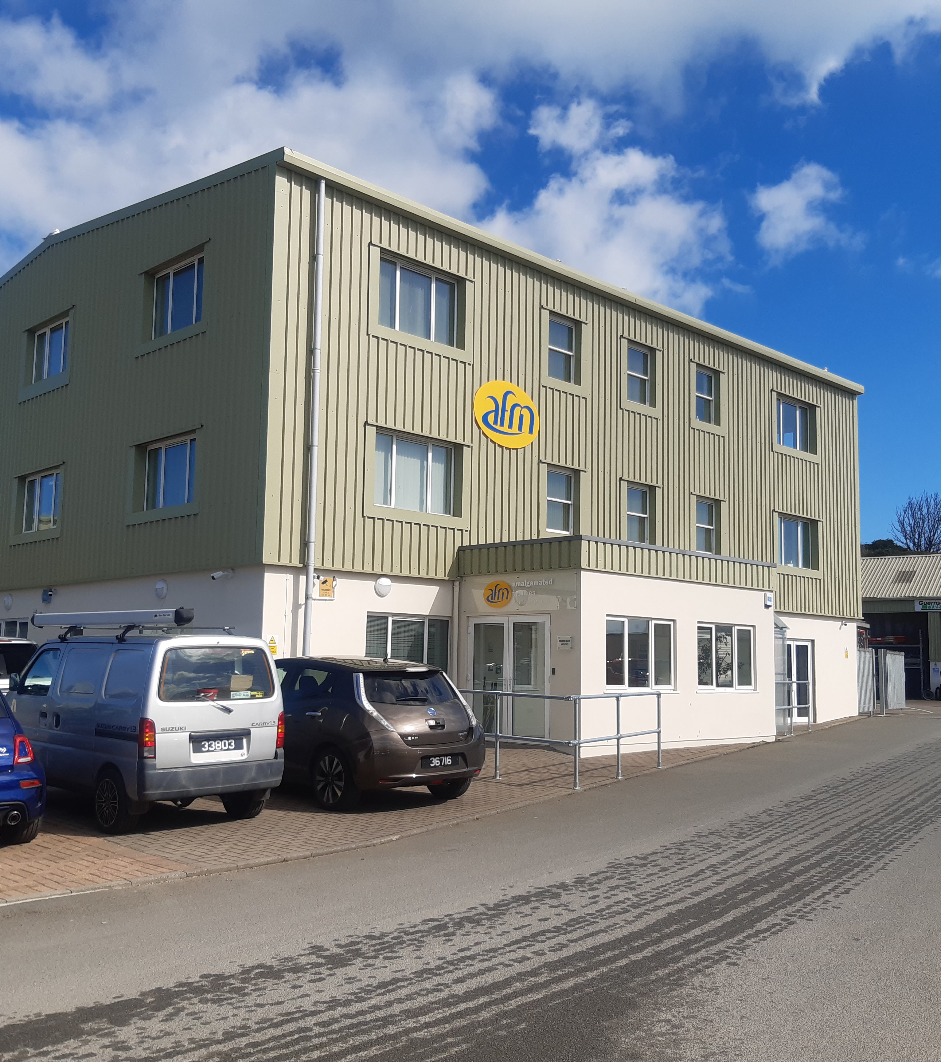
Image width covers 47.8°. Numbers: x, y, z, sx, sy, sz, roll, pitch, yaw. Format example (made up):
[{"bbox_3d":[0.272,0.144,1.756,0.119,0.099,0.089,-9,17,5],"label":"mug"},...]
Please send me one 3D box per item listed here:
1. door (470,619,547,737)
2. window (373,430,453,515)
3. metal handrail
[{"bbox_3d":[0.690,2.566,18.685,0.100,2.148,1.998,8,-10,-44],"label":"door"},{"bbox_3d":[-1.078,-0.995,19.460,2.068,1.353,0.120,8,-10,-44],"label":"window"},{"bbox_3d":[1.114,2.748,14.612,2.680,1.080,2.980,-4,-9,37],"label":"metal handrail"}]

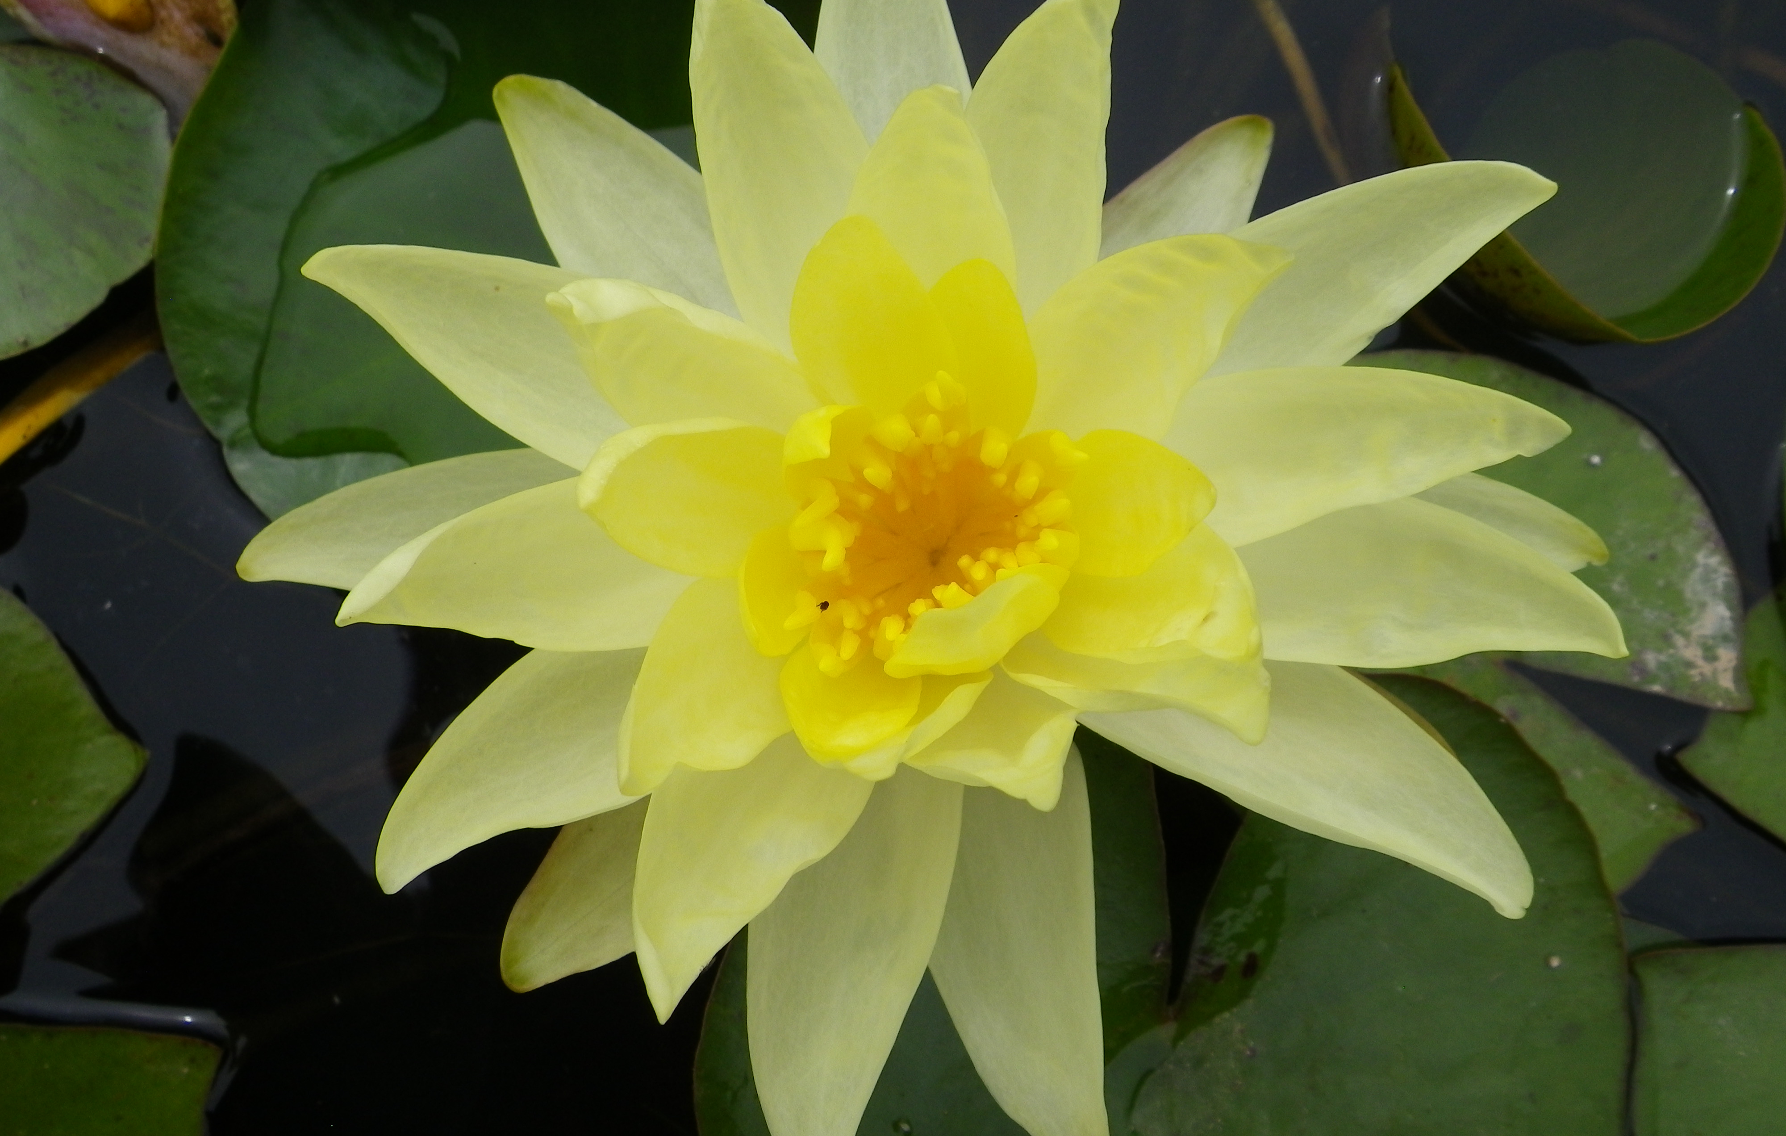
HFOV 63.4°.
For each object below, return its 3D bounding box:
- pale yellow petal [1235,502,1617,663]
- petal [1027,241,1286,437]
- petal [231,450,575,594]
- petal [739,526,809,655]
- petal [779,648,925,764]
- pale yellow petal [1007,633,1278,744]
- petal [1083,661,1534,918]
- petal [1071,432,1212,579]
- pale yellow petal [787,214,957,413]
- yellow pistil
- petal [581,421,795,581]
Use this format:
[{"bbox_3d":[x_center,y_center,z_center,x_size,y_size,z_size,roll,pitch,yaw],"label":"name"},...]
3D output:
[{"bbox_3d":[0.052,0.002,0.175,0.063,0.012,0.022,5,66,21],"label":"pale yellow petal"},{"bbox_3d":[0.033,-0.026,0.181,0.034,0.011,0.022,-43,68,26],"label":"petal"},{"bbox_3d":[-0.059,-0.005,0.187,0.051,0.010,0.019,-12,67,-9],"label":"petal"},{"bbox_3d":[-0.012,0.003,0.172,0.016,0.022,0.008,25,100,10],"label":"petal"},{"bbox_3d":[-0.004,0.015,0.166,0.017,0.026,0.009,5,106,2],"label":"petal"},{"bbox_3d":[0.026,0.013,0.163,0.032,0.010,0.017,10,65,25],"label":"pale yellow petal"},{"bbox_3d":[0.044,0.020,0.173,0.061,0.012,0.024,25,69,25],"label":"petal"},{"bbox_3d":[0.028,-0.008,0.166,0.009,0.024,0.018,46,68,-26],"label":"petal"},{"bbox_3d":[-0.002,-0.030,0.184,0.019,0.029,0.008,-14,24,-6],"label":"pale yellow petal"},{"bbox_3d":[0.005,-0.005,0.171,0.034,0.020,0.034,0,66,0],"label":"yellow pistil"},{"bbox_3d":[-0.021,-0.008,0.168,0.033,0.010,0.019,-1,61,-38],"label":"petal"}]

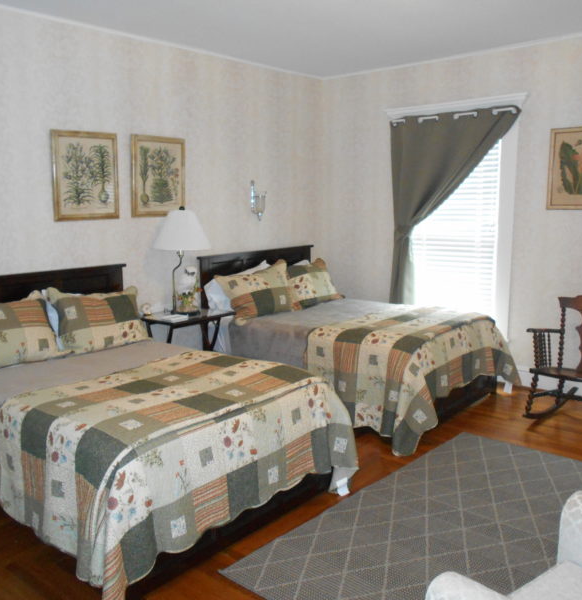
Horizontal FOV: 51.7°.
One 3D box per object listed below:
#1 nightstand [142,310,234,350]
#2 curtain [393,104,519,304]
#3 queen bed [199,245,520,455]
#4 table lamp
[{"bbox_3d":[-0.773,0.491,4.633,0.407,0.747,0.588,8,12,41],"label":"nightstand"},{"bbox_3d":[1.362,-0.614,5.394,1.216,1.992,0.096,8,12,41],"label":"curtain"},{"bbox_3d":[0.491,0.213,5.004,2.048,1.146,1.672,8,12,41],"label":"queen bed"},{"bbox_3d":[-0.842,-0.308,4.656,0.464,0.823,0.464,-1,9,0],"label":"table lamp"}]

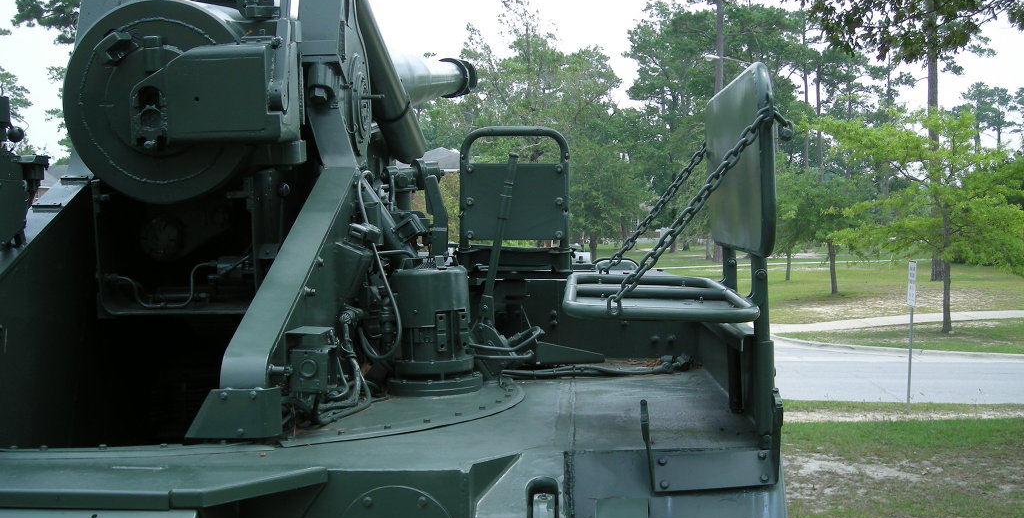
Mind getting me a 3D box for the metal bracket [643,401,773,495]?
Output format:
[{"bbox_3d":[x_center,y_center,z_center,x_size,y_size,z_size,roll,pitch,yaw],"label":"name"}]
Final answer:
[{"bbox_3d":[0.405,0.376,2.630,0.265,0.180,0.105,0,1,-2],"label":"metal bracket"}]

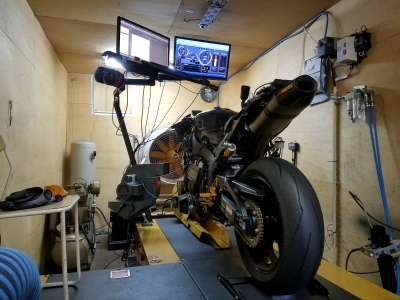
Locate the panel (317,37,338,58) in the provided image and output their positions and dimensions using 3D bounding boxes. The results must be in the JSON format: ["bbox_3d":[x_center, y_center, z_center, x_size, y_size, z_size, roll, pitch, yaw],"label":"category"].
[{"bbox_3d":[0.893,-0.720,2.110,0.105,0.135,0.085,0,-1,-16],"label":"panel"}]

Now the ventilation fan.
[{"bbox_3d":[-0.335,0.070,3.420,0.620,0.620,0.400,0,-1,-19],"label":"ventilation fan"}]

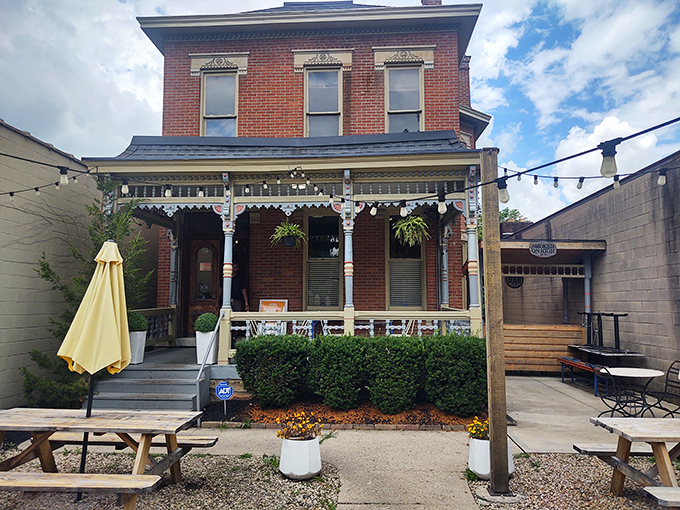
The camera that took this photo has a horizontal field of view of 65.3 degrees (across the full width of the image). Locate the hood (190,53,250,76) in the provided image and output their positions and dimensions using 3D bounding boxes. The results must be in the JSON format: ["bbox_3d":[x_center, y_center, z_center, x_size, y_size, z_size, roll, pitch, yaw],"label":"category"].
[{"bbox_3d":[-2.711,-4.283,11.988,1.410,0.530,0.180,0,-5,4],"label":"hood"}]

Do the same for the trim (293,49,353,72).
[{"bbox_3d":[-0.376,-4.264,11.626,1.380,0.540,0.140,0,-5,4],"label":"trim"}]

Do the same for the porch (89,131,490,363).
[{"bbox_3d":[-0.779,0.018,9.844,6.500,3.950,3.350,0,-5,4],"label":"porch"}]

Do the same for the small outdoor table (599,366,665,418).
[{"bbox_3d":[4.125,2.021,7.447,0.900,0.730,0.900,0,-5,4],"label":"small outdoor table"}]

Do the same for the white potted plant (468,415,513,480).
[{"bbox_3d":[1.471,1.855,5.155,0.430,0.556,0.430,0,-5,4],"label":"white potted plant"}]

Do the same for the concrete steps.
[{"bbox_3d":[-2.805,2.035,7.851,1.570,0.695,1.130,0,-5,4],"label":"concrete steps"}]

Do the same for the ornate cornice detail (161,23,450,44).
[{"bbox_3d":[-0.700,-4.896,11.708,6.590,0.230,0.170,0,-5,4],"label":"ornate cornice detail"}]

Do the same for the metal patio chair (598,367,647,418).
[{"bbox_3d":[3.685,1.895,7.010,0.600,0.910,0.480,2,-6,-20],"label":"metal patio chair"}]

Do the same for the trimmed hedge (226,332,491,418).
[{"bbox_3d":[0.290,1.751,7.740,3.780,1.120,0.970,0,-5,4],"label":"trimmed hedge"}]

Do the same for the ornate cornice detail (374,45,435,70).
[{"bbox_3d":[1.394,-4.281,11.504,1.380,0.540,0.140,0,-5,4],"label":"ornate cornice detail"}]

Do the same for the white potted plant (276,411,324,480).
[{"bbox_3d":[-0.387,1.842,5.197,0.446,0.594,0.446,0,-5,4],"label":"white potted plant"}]

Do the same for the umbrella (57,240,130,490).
[{"bbox_3d":[-2.185,1.010,4.741,0.640,2.310,0.600,5,-5,4],"label":"umbrella"}]

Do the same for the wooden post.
[{"bbox_3d":[1.405,0.548,4.825,0.145,3.080,0.145,0,-5,4],"label":"wooden post"}]

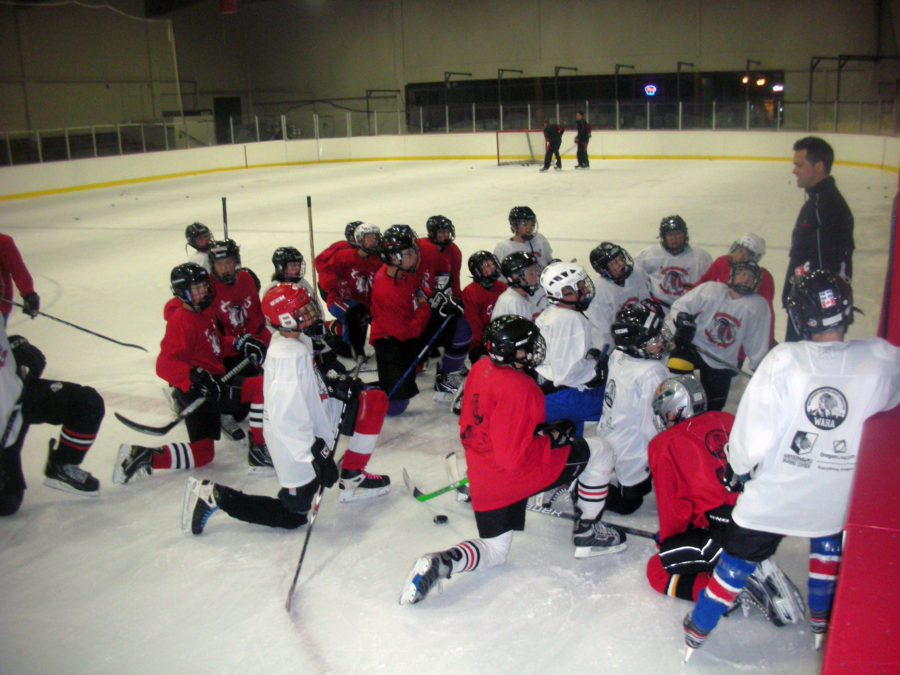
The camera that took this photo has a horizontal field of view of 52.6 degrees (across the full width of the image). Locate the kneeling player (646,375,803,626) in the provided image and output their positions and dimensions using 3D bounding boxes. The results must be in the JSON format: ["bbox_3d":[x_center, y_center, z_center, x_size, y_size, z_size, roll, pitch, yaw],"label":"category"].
[{"bbox_3d":[1.146,0.640,3.800,0.680,0.980,0.520,9,18,37],"label":"kneeling player"}]

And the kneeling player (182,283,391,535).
[{"bbox_3d":[-0.842,0.343,4.599,1.050,1.260,0.560,-4,14,-12],"label":"kneeling player"}]

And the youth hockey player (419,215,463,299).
[{"bbox_3d":[-0.050,-0.398,7.532,0.500,1.220,0.750,-5,15,-14],"label":"youth hockey player"}]

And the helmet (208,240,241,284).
[{"bbox_3d":[-1.541,-0.519,6.220,0.230,0.290,0.280,-5,14,-12],"label":"helmet"}]

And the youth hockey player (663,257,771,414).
[{"bbox_3d":[1.742,0.042,5.901,0.620,1.080,0.780,0,14,7],"label":"youth hockey player"}]

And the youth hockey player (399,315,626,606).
[{"bbox_3d":[0.274,0.490,4.052,1.120,1.190,0.540,-7,15,-21],"label":"youth hockey player"}]

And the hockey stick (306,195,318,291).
[{"bbox_3d":[-0.932,-0.224,6.384,0.080,1.520,0.280,-8,15,-24],"label":"hockey stick"}]

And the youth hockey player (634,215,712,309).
[{"bbox_3d":[1.703,-0.311,7.000,0.640,1.240,0.750,2,14,13],"label":"youth hockey player"}]

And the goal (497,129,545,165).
[{"bbox_3d":[2.860,-7.166,34.335,1.880,1.250,1.080,4,15,22],"label":"goal"}]

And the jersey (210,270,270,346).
[{"bbox_3d":[-1.500,-0.178,6.323,0.540,0.580,0.360,-9,16,-27],"label":"jersey"}]

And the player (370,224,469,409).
[{"bbox_3d":[-0.348,-0.100,6.343,0.920,1.300,0.580,1,14,11],"label":"player"}]

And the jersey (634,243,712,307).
[{"bbox_3d":[1.700,-0.418,6.973,0.580,0.580,0.360,2,14,13],"label":"jersey"}]

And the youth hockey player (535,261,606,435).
[{"bbox_3d":[0.643,0.199,5.050,0.900,1.240,0.580,-2,14,-1],"label":"youth hockey player"}]

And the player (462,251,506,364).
[{"bbox_3d":[0.286,-0.155,6.925,0.460,1.030,0.700,-9,16,-29],"label":"player"}]

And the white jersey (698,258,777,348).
[{"bbox_3d":[1.956,-0.186,6.280,0.580,0.600,0.380,5,15,25],"label":"white jersey"}]

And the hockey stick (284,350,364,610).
[{"bbox_3d":[-0.580,0.635,4.300,0.080,0.240,1.450,16,55,-5],"label":"hockey stick"}]

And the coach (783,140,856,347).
[{"bbox_3d":[1.849,-0.054,4.640,0.380,1.880,0.540,-8,16,-25],"label":"coach"}]

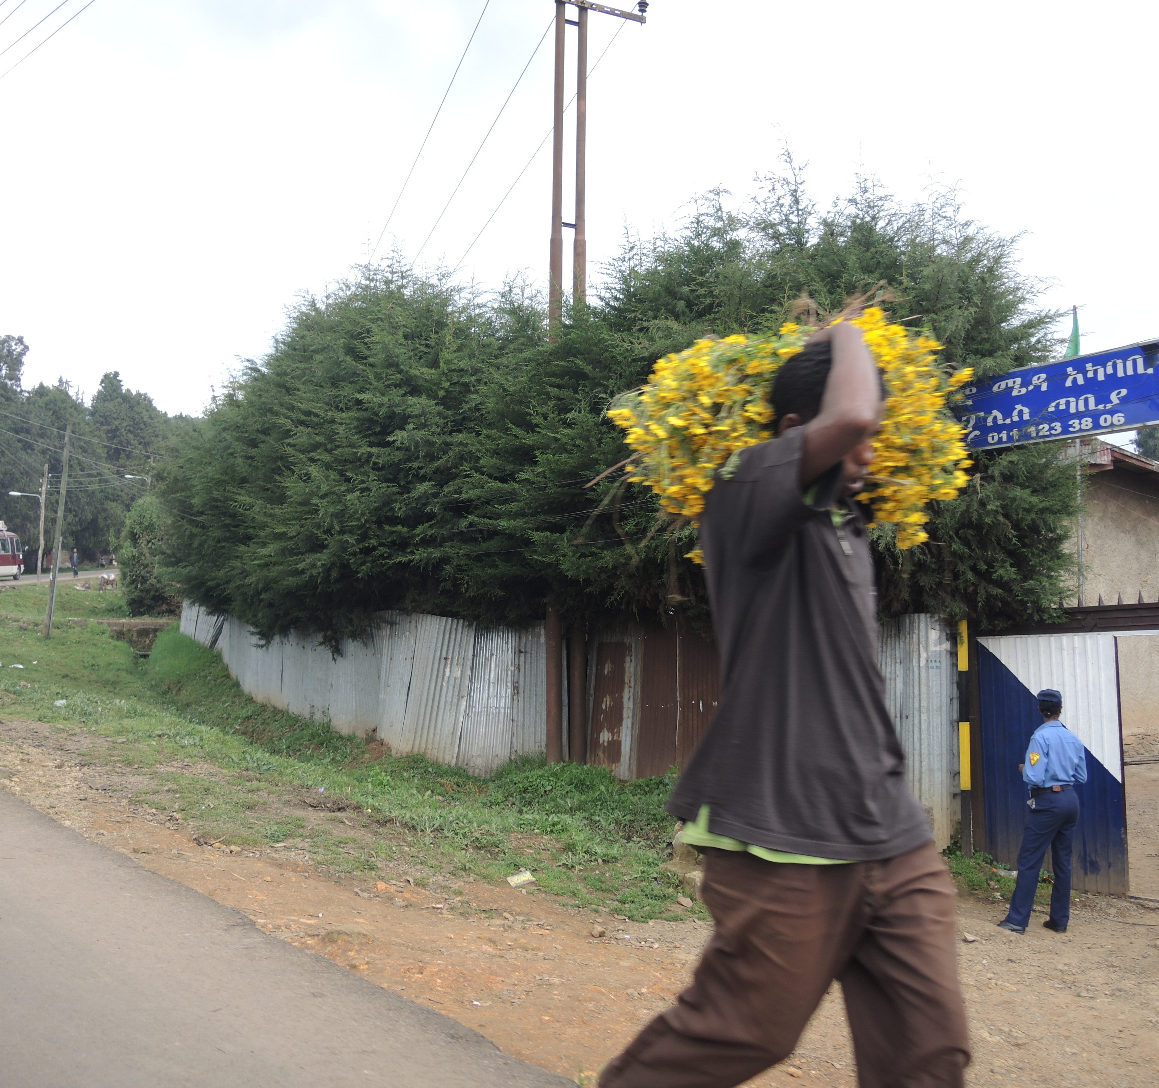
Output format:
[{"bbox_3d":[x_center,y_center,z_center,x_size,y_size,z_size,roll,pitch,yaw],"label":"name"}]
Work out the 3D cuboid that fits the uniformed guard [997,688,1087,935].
[{"bbox_3d":[3.268,1.860,8.287,0.500,1.653,0.440,2,-7,-10],"label":"uniformed guard"}]

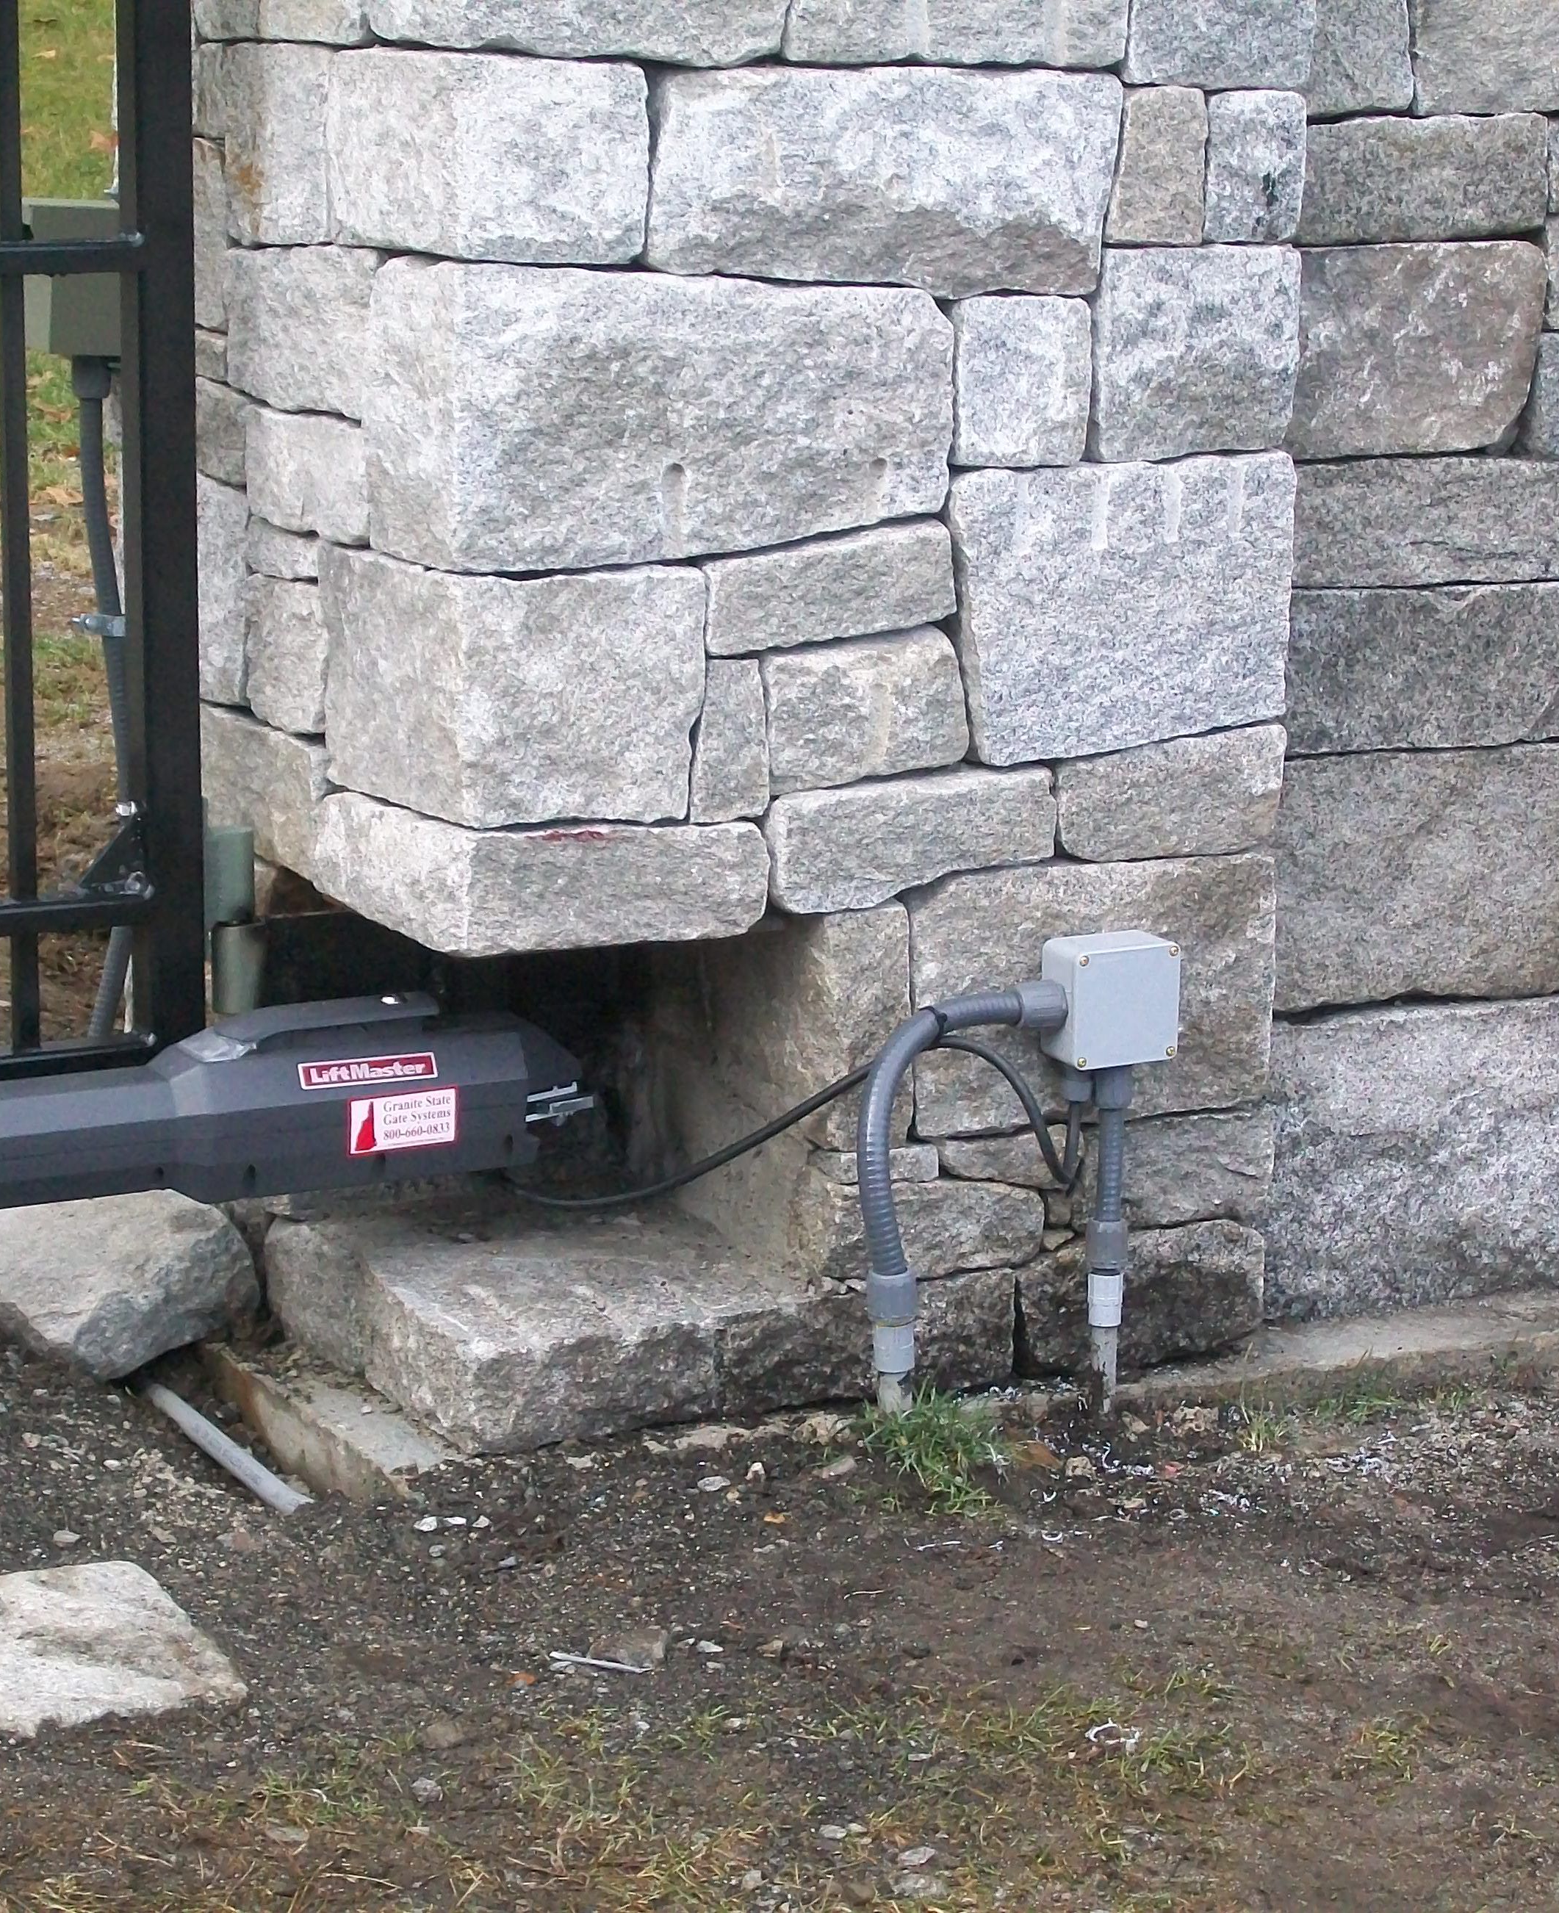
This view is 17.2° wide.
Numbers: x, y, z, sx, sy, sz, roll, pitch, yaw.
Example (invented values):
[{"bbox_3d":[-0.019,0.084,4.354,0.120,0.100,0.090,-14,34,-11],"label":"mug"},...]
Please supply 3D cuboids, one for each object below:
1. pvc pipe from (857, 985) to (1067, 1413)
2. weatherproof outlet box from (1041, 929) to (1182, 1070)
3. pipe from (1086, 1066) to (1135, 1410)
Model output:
[{"bbox_3d":[0.161,0.212,4.544,0.203,0.375,0.050,-5,13,-24],"label":"pvc pipe"},{"bbox_3d":[0.293,0.038,4.570,0.103,0.104,0.064,-5,13,-24],"label":"weatherproof outlet box"},{"bbox_3d":[0.294,0.252,4.602,0.038,0.313,0.038,0,12,0],"label":"pipe"}]

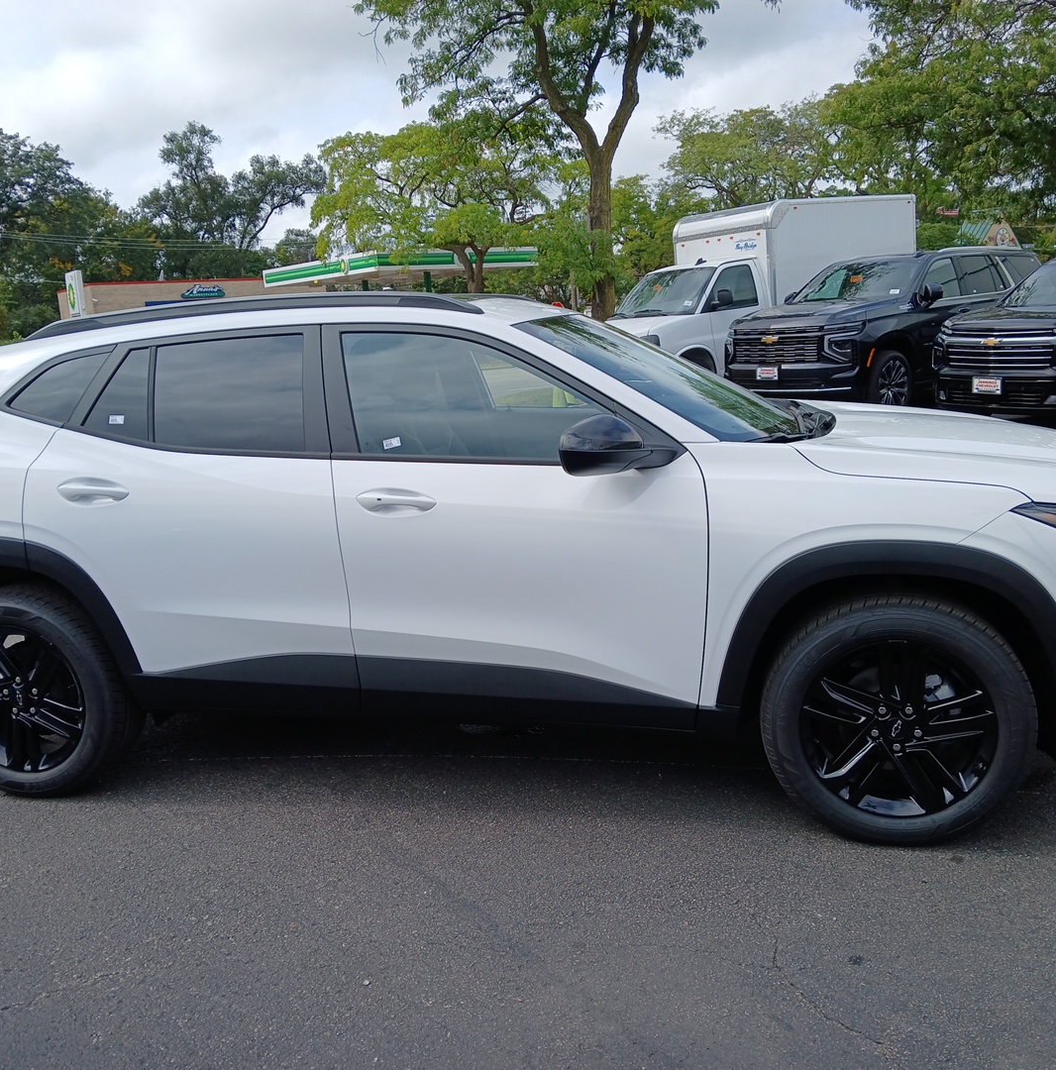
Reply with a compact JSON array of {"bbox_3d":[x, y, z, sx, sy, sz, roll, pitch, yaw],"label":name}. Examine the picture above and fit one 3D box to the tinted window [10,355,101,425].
[{"bbox_3d":[-1.507,-0.463,3.416,0.334,0.238,0.050,-2,-17,19],"label":"tinted window"}]

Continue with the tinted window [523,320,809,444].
[{"bbox_3d":[0.493,-0.555,3.677,0.919,0.116,1.360,29,16,6],"label":"tinted window"}]

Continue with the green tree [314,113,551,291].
[{"bbox_3d":[-3.101,-10.027,37.288,8.351,8.785,7.934,-4,11,-4],"label":"green tree"}]

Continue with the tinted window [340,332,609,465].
[{"bbox_3d":[-0.149,-0.404,3.081,0.861,0.419,0.070,0,-13,13],"label":"tinted window"}]

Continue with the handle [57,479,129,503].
[{"bbox_3d":[-1.321,-0.131,3.254,0.241,0.079,0.055,0,11,13],"label":"handle"}]

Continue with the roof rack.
[{"bbox_3d":[-0.909,-0.696,3.379,1.600,0.095,0.085,0,11,13],"label":"roof rack"}]

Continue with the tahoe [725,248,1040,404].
[{"bbox_3d":[4.922,-2.695,14.114,5.350,1.920,2.090,-12,14,-37],"label":"tahoe"}]

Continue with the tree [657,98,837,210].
[{"bbox_3d":[7.532,-10.261,35.758,7.000,8.100,7.000,-3,11,0],"label":"tree"}]

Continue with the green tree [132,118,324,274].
[{"bbox_3d":[-22.121,-22.777,82.912,15.000,17.000,15.000,-3,11,0],"label":"green tree"}]

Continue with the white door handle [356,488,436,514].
[{"bbox_3d":[-0.373,-0.094,3.034,0.240,0.070,0.055,0,12,13],"label":"white door handle"}]

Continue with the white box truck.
[{"bbox_3d":[3.855,-4.163,18.759,6.300,3.070,2.420,-10,14,-32],"label":"white box truck"}]

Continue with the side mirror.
[{"bbox_3d":[0.227,-0.243,2.824,0.270,0.168,0.240,0,11,13],"label":"side mirror"}]

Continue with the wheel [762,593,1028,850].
[{"bbox_3d":[1.004,0.491,2.930,0.700,0.700,0.230,1,12,17],"label":"wheel"}]

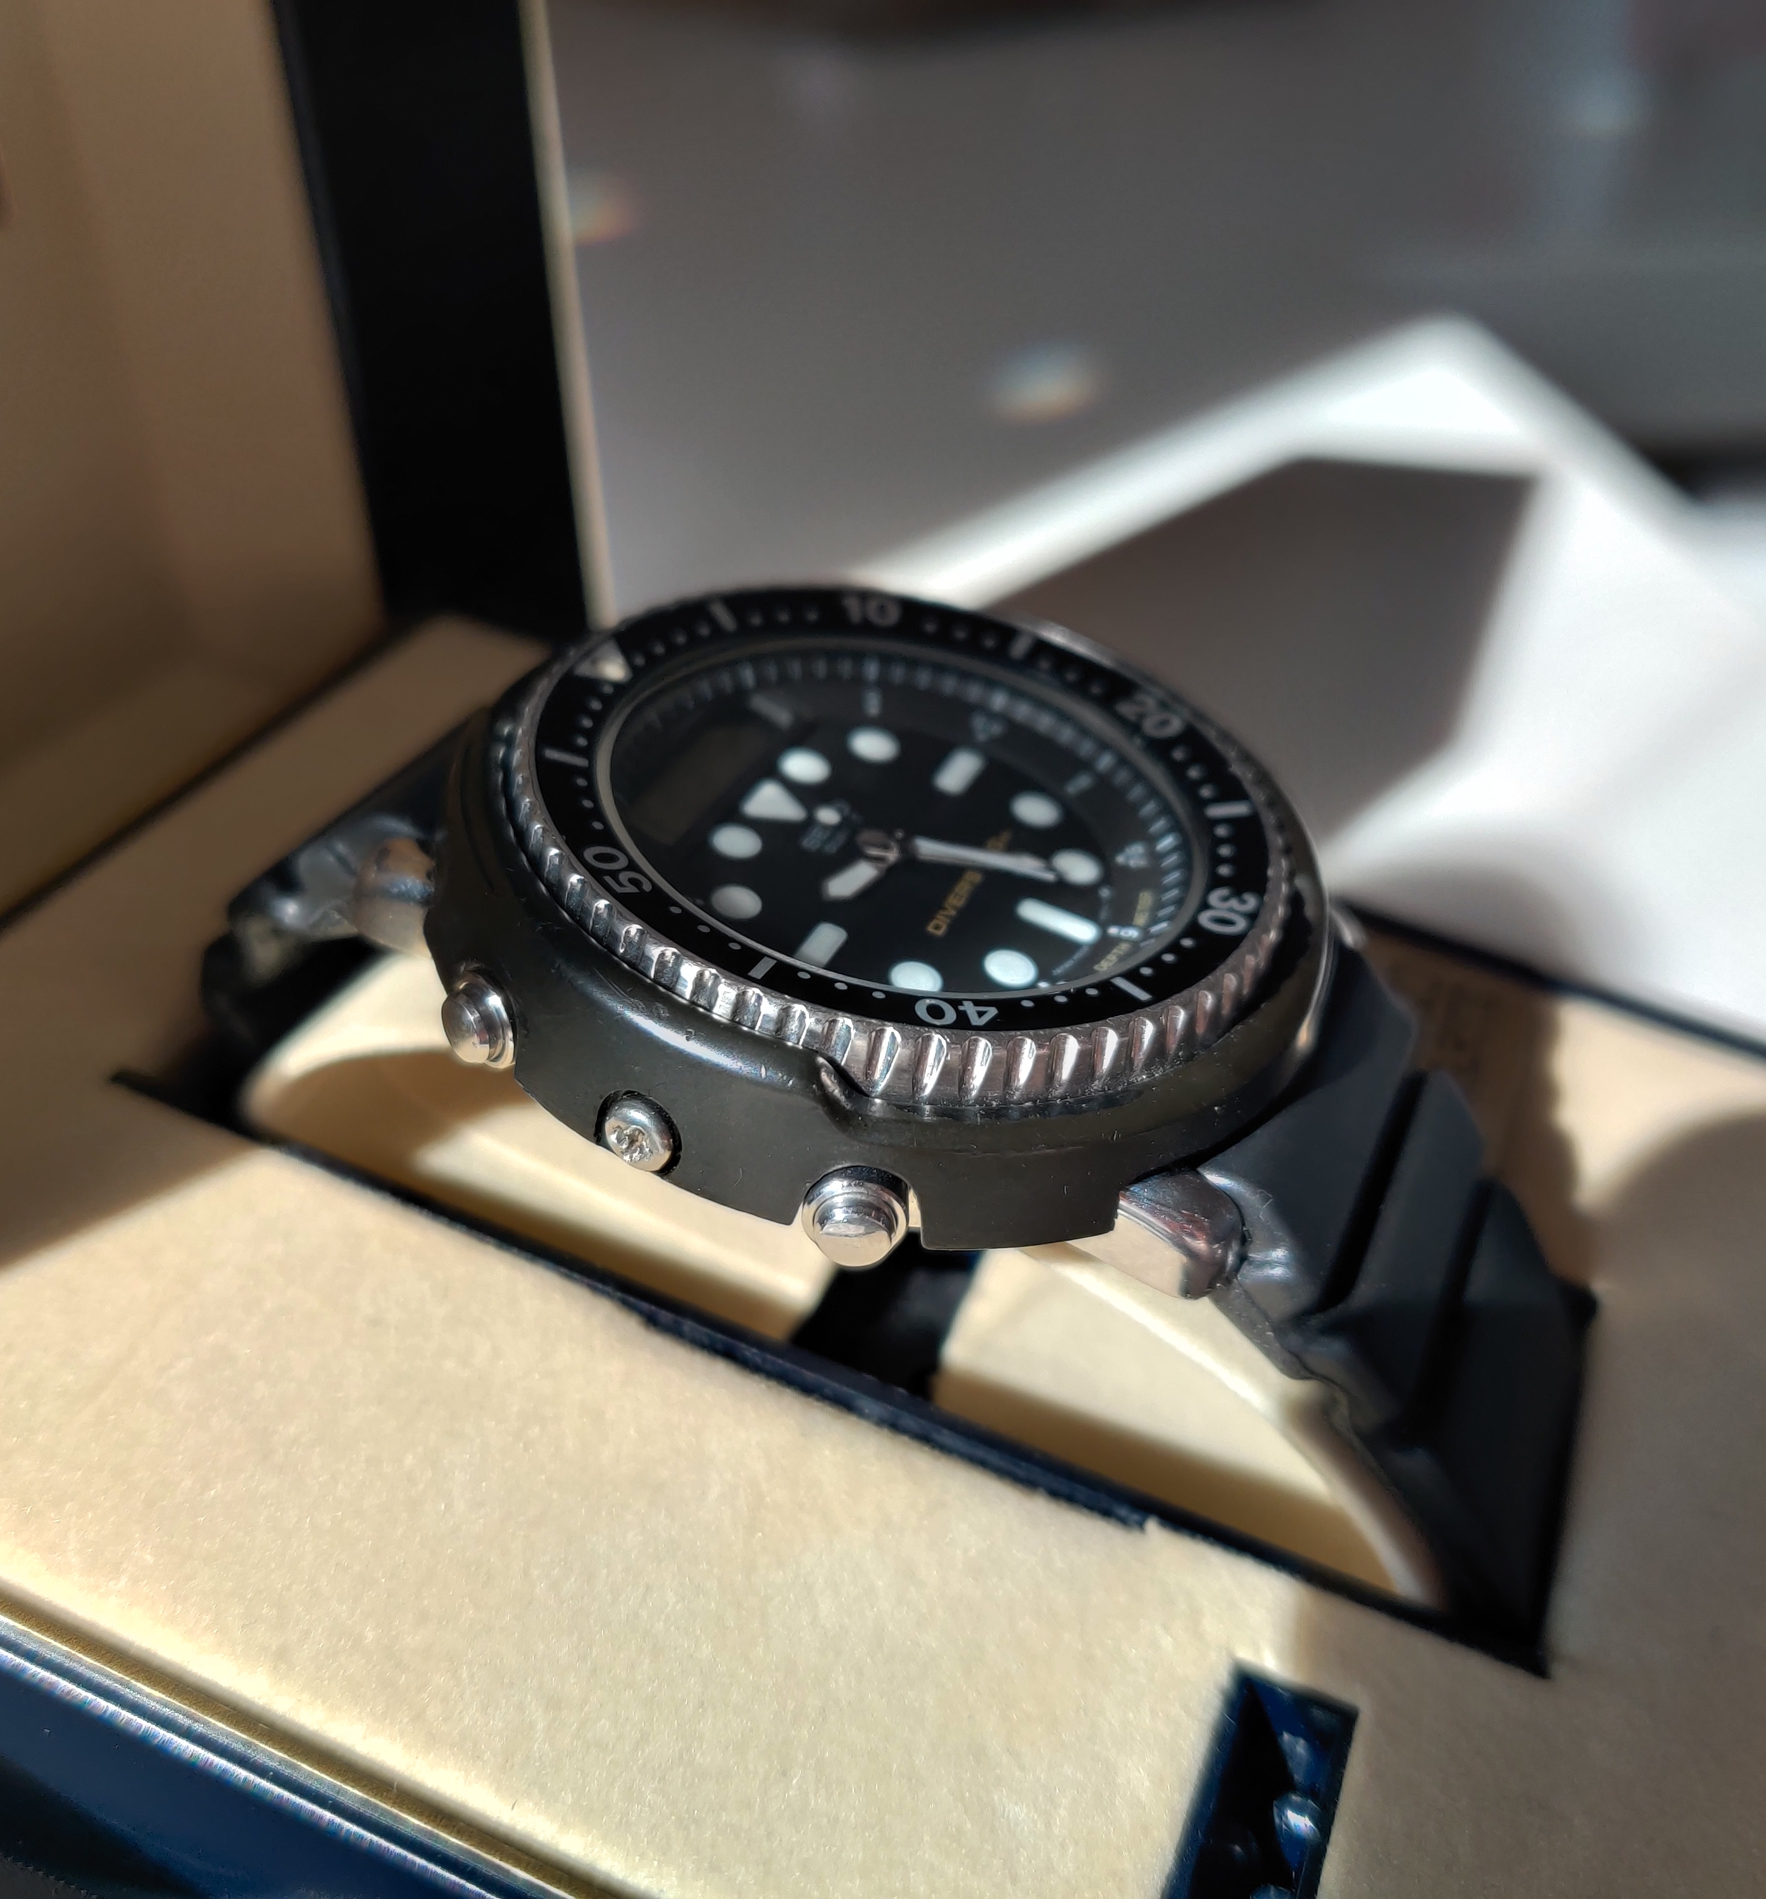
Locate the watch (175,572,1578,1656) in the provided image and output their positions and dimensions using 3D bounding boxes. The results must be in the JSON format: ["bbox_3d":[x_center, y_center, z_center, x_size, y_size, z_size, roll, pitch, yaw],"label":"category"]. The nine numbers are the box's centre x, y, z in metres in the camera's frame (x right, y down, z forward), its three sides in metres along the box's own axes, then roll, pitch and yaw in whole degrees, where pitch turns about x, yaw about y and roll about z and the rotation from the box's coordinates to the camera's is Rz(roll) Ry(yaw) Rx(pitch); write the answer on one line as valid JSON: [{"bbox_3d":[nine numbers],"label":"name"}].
[{"bbox_3d":[0.001,0.010,0.113,0.081,0.045,0.048,23,39,12],"label":"watch"}]

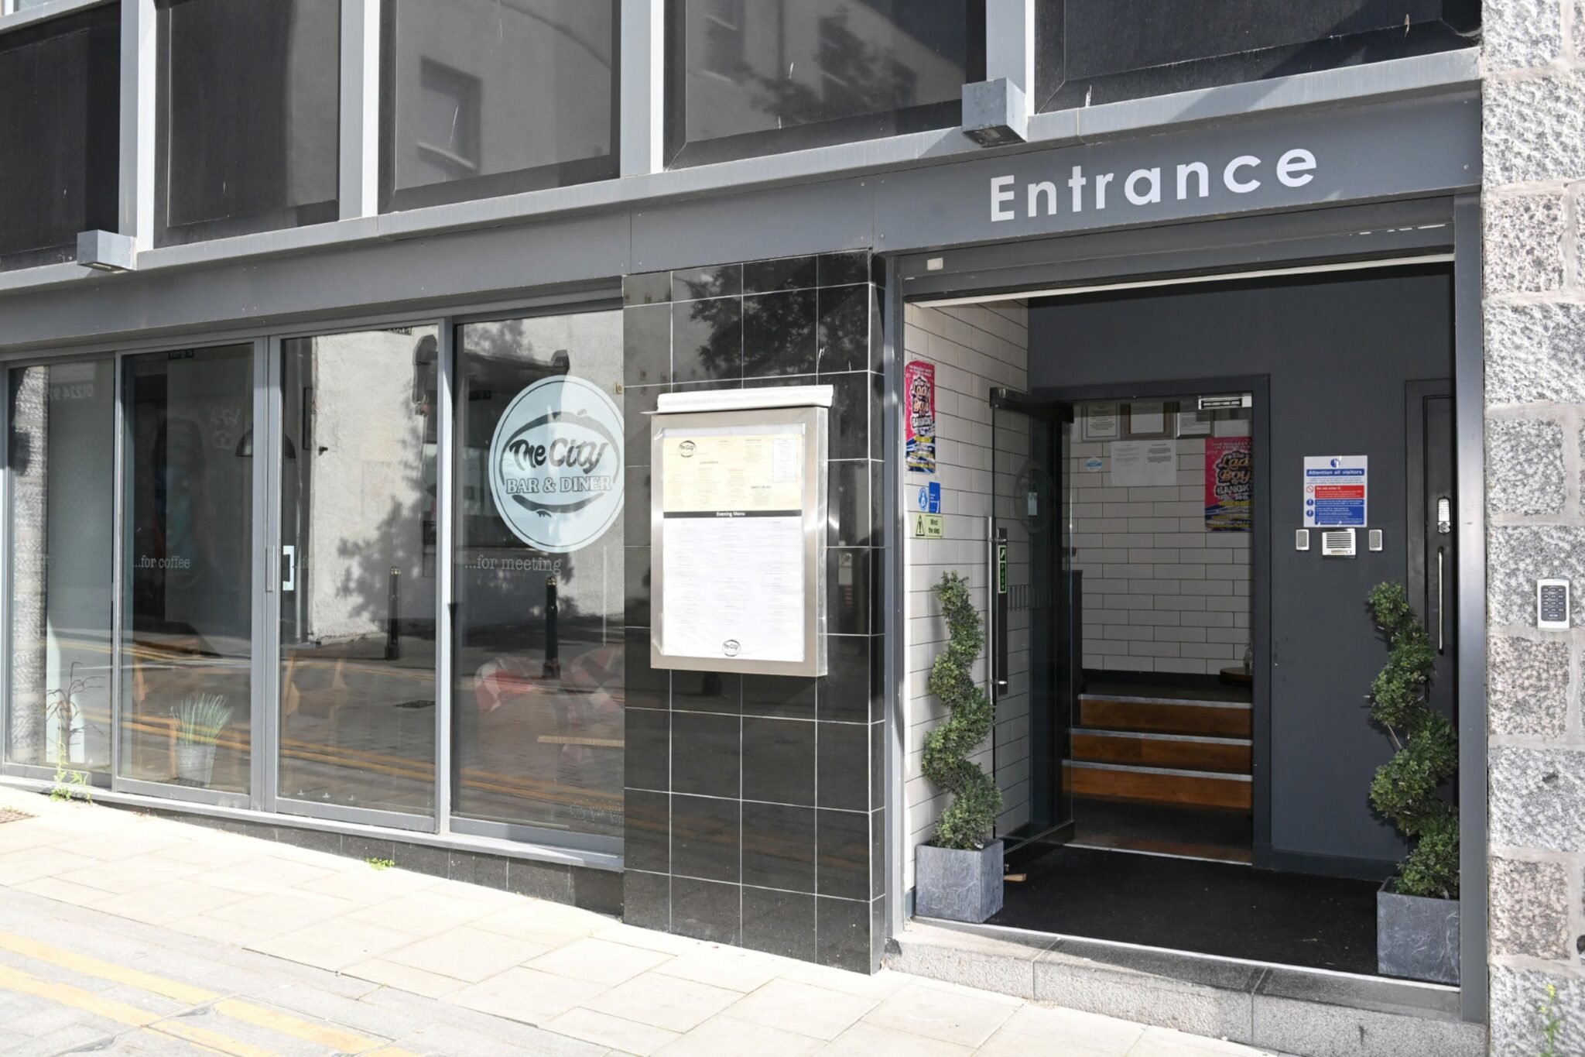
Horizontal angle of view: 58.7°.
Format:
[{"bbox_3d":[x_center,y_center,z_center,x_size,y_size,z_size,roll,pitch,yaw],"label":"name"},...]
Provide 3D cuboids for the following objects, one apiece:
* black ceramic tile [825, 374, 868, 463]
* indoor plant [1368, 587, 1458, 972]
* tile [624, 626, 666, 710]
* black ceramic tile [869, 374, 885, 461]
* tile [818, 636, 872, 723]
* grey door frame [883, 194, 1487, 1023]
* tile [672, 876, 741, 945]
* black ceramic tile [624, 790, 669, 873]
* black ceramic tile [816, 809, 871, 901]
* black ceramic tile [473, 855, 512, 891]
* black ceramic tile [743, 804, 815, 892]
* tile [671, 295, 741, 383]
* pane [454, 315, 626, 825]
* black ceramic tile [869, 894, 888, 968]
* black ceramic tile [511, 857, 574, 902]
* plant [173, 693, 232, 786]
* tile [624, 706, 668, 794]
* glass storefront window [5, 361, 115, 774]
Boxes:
[{"bbox_3d":[0.180,-0.387,4.895,0.205,0.300,0.010,0,-1,28],"label":"black ceramic tile"},{"bbox_3d":[2.055,0.809,4.618,0.286,1.268,0.271,0,-1,28],"label":"indoor plant"},{"bbox_3d":[-0.546,0.533,5.346,0.211,0.304,0.010,0,-1,29],"label":"tile"},{"bbox_3d":[0.296,-0.393,4.955,0.010,0.304,0.120,0,-1,29],"label":"black ceramic tile"},{"bbox_3d":[0.180,0.522,4.884,0.205,0.300,0.010,0,-1,28],"label":"tile"},{"bbox_3d":[1.174,0.231,4.513,1.883,2.374,0.100,0,-1,29],"label":"grey door frame"},{"bbox_3d":[-0.315,1.407,5.195,0.305,0.221,0.015,0,-1,29],"label":"tile"},{"bbox_3d":[-0.539,1.132,5.265,0.211,0.300,0.010,0,-1,28],"label":"black ceramic tile"},{"bbox_3d":[0.178,1.125,4.863,0.208,0.303,0.010,0,-1,29],"label":"black ceramic tile"},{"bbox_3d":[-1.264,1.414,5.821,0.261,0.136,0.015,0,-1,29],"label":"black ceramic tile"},{"bbox_3d":[-0.046,1.144,5.061,0.307,0.304,0.010,0,-1,29],"label":"black ceramic tile"},{"bbox_3d":[-0.316,-0.697,5.234,0.307,0.304,0.010,0,-1,29],"label":"tile"},{"bbox_3d":[-1.040,0.178,5.776,0.930,2.097,0.020,0,-1,29],"label":"pane"},{"bbox_3d":[0.294,1.423,4.956,0.012,0.243,0.123,0,-1,28],"label":"black ceramic tile"},{"bbox_3d":[-1.013,1.408,5.651,0.302,0.146,0.012,0,-1,28],"label":"black ceramic tile"},{"bbox_3d":[-2.998,1.071,7.165,0.270,0.460,0.270,0,-1,29],"label":"plant"},{"bbox_3d":[-0.547,0.843,5.356,0.210,0.308,0.012,0,-1,28],"label":"tile"},{"bbox_3d":[-3.890,0.201,7.490,0.919,2.148,0.030,0,-1,29],"label":"glass storefront window"}]

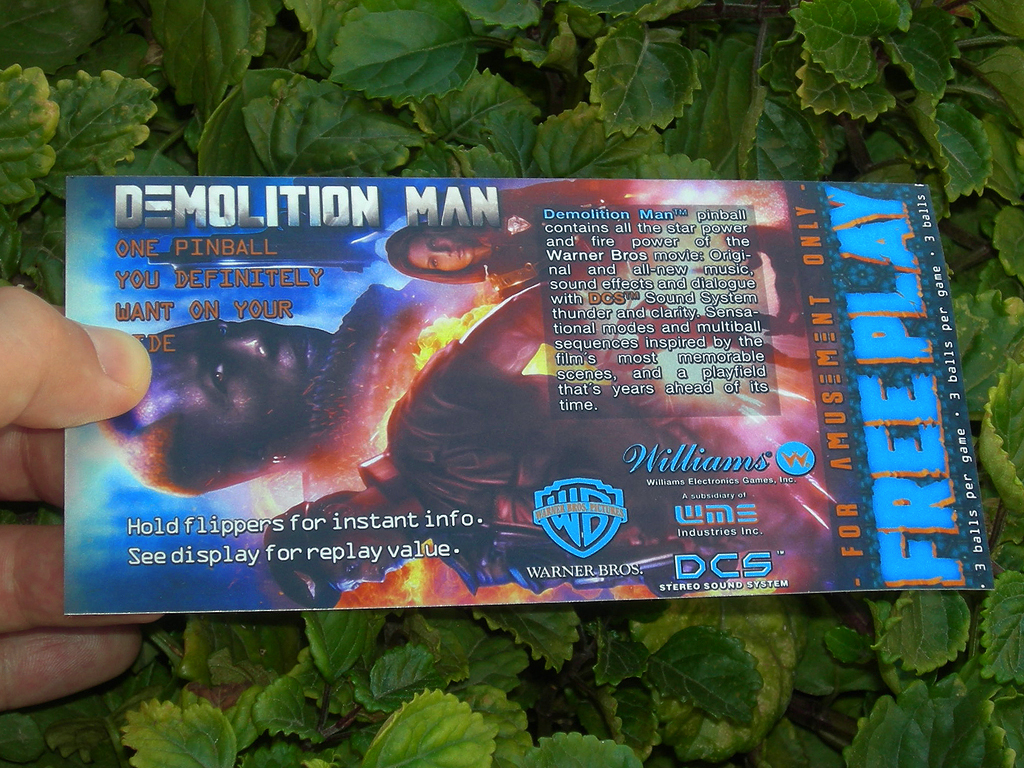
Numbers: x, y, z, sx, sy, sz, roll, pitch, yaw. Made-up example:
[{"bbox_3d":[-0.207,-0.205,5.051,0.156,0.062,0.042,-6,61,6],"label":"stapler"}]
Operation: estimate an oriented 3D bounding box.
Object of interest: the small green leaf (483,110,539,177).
[{"bbox_3d":[0.000,-0.049,0.530,0.012,0.006,0.018,-6,69,4],"label":"small green leaf"}]

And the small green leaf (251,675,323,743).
[{"bbox_3d":[-0.044,0.063,0.490,0.016,0.006,0.014,26,71,16],"label":"small green leaf"}]

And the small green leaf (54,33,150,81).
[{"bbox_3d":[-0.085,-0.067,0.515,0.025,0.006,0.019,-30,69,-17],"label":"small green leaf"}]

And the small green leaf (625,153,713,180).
[{"bbox_3d":[0.033,-0.042,0.520,0.018,0.006,0.016,6,63,3],"label":"small green leaf"}]

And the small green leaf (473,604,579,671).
[{"bbox_3d":[0.002,0.045,0.462,0.018,0.006,0.019,-25,71,-16],"label":"small green leaf"}]

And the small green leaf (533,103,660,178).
[{"bbox_3d":[0.017,-0.047,0.498,0.025,0.007,0.020,-30,65,-16],"label":"small green leaf"}]

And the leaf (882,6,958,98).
[{"bbox_3d":[0.086,-0.070,0.530,0.014,0.006,0.019,-22,78,-18],"label":"leaf"}]

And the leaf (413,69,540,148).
[{"bbox_3d":[-0.007,-0.051,0.478,0.022,0.007,0.018,-29,75,-9],"label":"leaf"}]

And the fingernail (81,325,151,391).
[{"bbox_3d":[-0.064,-0.004,0.405,0.013,0.004,0.011,13,51,-5],"label":"fingernail"}]

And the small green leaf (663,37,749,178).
[{"bbox_3d":[0.042,-0.058,0.545,0.020,0.008,0.034,9,74,-7],"label":"small green leaf"}]

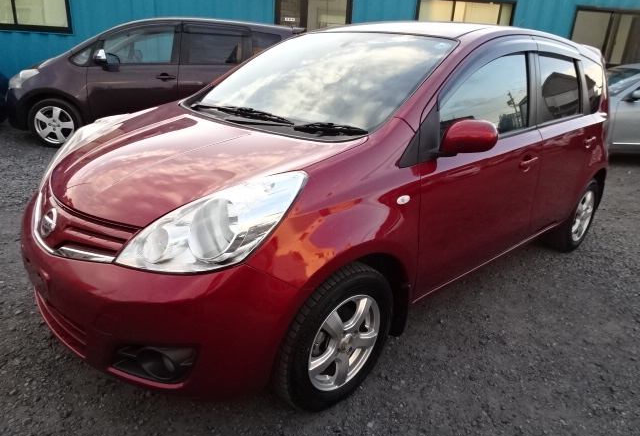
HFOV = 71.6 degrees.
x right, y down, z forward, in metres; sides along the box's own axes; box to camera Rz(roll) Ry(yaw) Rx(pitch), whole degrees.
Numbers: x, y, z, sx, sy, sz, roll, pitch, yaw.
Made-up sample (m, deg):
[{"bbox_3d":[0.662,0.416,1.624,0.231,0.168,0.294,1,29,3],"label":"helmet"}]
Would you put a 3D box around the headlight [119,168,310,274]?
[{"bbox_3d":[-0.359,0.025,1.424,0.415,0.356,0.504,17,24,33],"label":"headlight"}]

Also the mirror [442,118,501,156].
[{"bbox_3d":[0.570,-0.309,1.708,0.128,0.146,0.217,-14,26,-40],"label":"mirror"}]

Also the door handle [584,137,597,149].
[{"bbox_3d":[1.768,-0.495,2.905,0.207,0.064,0.059,-14,26,-40],"label":"door handle"}]

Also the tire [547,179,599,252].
[{"bbox_3d":[1.950,-0.027,3.423,0.579,0.579,0.178,-14,26,-40],"label":"tire"}]

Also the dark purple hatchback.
[{"bbox_3d":[-2.168,-1.893,6.186,3.955,1.640,1.695,0,20,-9],"label":"dark purple hatchback"}]

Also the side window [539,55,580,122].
[{"bbox_3d":[1.457,-0.782,2.672,0.622,0.405,0.059,-14,14,-40],"label":"side window"}]

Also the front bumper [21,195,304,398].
[{"bbox_3d":[-0.819,0.202,1.863,0.533,0.494,1.650,-14,26,-40],"label":"front bumper"}]

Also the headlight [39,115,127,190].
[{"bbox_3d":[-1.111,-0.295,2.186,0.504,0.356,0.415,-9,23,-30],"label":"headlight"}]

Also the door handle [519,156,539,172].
[{"bbox_3d":[1.081,-0.289,2.300,0.207,0.064,0.059,-14,26,-40],"label":"door handle"}]

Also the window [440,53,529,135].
[{"bbox_3d":[0.801,-0.605,2.106,0.869,0.428,0.069,-14,12,-40],"label":"window"}]

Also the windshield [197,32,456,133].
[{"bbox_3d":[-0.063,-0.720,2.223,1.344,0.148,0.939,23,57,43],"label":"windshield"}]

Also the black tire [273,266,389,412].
[{"bbox_3d":[0.055,0.461,1.759,0.579,0.579,0.178,-14,26,-40],"label":"black tire"}]

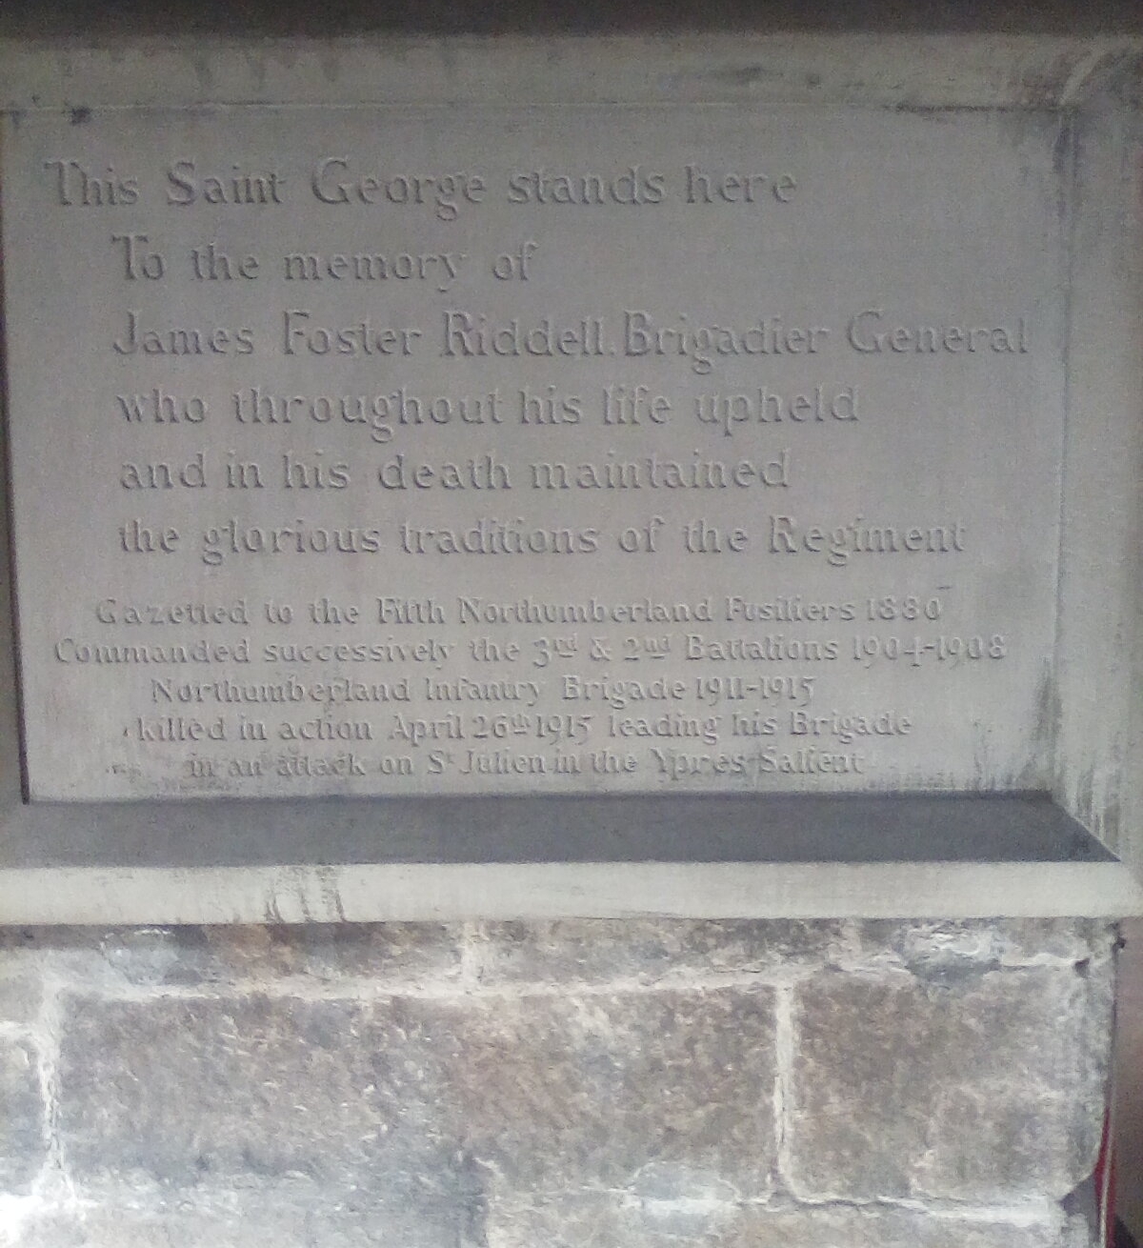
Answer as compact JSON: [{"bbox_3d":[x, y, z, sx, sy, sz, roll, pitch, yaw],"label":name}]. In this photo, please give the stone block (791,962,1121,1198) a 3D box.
[{"bbox_3d":[0.334,0.397,1.465,0.282,0.215,0.190,0,5,-1],"label":"stone block"}]

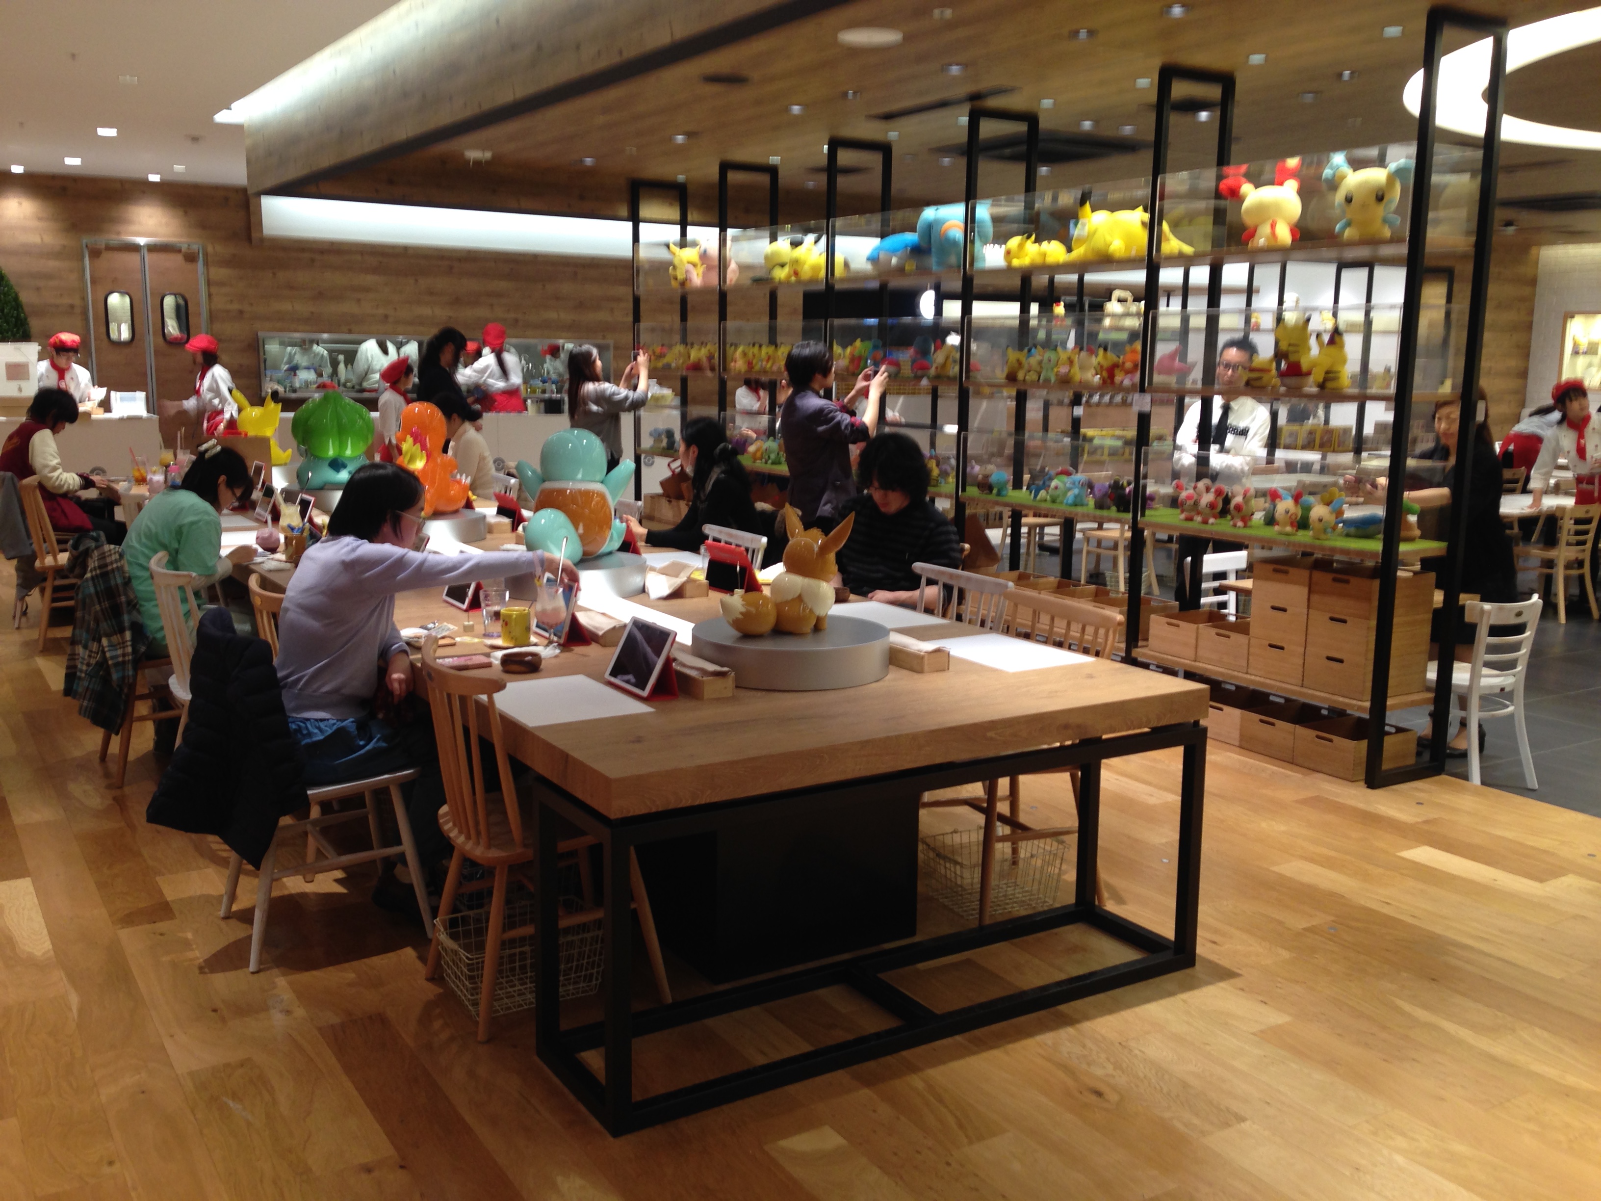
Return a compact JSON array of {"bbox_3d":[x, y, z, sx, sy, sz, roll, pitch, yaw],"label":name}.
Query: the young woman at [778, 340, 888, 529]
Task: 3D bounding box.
[{"bbox_3d":[0.181,-0.440,7.209,0.530,1.560,0.450,-7,12,-37],"label":"young woman"}]

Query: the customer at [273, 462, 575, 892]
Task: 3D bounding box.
[{"bbox_3d":[-0.999,0.240,4.188,0.940,1.220,0.520,-5,11,-32],"label":"customer"}]

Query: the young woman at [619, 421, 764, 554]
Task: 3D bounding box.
[{"bbox_3d":[-0.481,-0.155,6.606,0.780,1.260,0.500,-2,9,-15],"label":"young woman"}]

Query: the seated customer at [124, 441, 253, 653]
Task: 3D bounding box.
[{"bbox_3d":[-2.127,0.011,5.511,0.620,1.160,0.450,-5,11,-32],"label":"seated customer"}]

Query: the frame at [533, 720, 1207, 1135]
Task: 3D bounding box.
[{"bbox_3d":[0.207,0.639,3.475,1.593,0.615,0.399,-5,11,-33],"label":"frame"}]

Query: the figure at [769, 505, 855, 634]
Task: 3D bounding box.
[{"bbox_3d":[0.023,-0.087,3.900,0.200,0.320,0.200,9,13,39],"label":"figure"}]

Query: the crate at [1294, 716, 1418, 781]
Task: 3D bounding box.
[{"bbox_3d":[2.125,0.555,5.828,0.385,0.147,0.275,-5,11,-32],"label":"crate"}]

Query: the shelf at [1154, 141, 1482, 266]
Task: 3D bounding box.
[{"bbox_3d":[1.885,-1.441,5.652,0.400,0.330,1.200,-5,11,-32],"label":"shelf"}]

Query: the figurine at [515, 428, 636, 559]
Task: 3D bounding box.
[{"bbox_3d":[-0.736,-0.357,5.024,0.400,0.440,0.380,3,10,15],"label":"figurine"}]

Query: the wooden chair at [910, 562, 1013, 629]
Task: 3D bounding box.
[{"bbox_3d":[0.315,0.334,4.789,0.520,0.800,0.470,-5,11,-32],"label":"wooden chair"}]

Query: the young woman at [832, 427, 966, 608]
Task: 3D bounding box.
[{"bbox_3d":[0.273,0.056,5.263,0.520,1.250,0.750,9,13,40],"label":"young woman"}]

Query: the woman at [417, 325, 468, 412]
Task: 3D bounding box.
[{"bbox_3d":[-2.079,-0.860,9.378,0.420,1.600,0.460,1,10,2],"label":"woman"}]

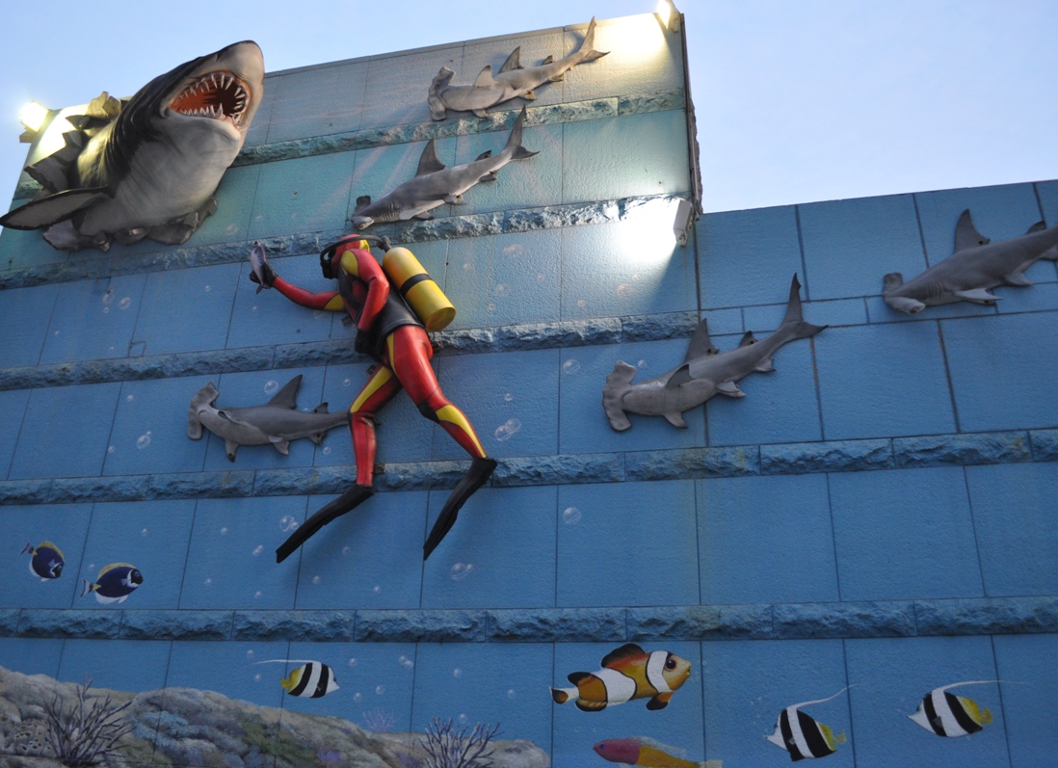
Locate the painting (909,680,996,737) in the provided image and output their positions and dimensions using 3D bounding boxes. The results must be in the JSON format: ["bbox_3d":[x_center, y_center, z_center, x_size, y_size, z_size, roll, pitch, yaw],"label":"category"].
[{"bbox_3d":[1.780,1.370,3.647,0.347,0.213,0.040,-4,-25,11],"label":"painting"}]

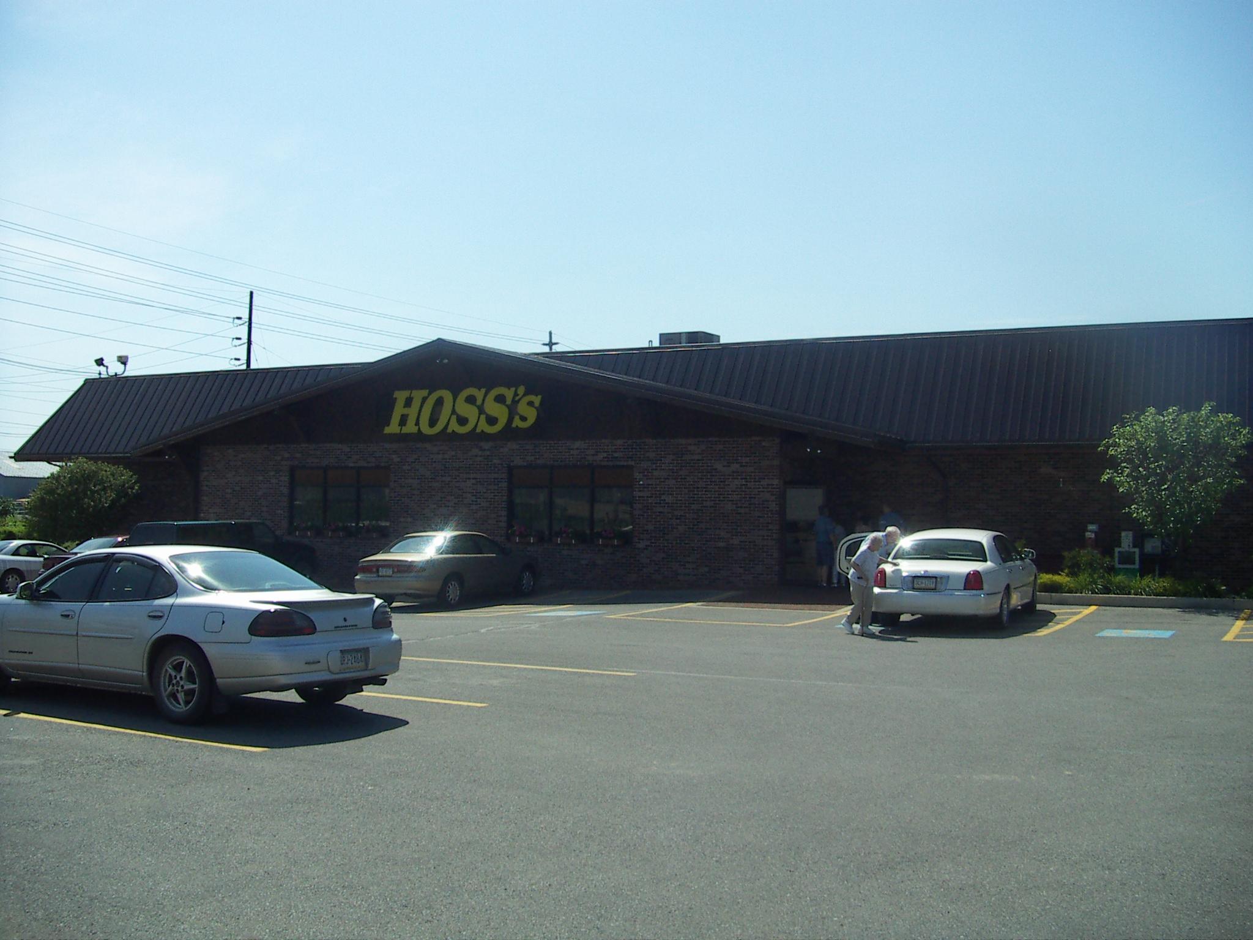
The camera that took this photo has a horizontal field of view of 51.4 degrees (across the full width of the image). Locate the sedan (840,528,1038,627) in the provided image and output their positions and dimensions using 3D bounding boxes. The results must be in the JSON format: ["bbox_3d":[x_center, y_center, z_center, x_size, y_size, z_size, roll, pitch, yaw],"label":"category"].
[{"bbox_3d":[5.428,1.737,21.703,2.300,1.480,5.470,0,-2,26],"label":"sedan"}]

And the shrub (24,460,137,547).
[{"bbox_3d":[-16.039,1.068,38.257,3.300,2.800,3.100,1,-2,-17],"label":"shrub"}]

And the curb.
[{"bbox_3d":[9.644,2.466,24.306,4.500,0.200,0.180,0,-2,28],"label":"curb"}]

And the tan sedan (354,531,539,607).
[{"bbox_3d":[-3.535,1.974,26.881,1.850,1.440,4.950,0,-2,26],"label":"tan sedan"}]

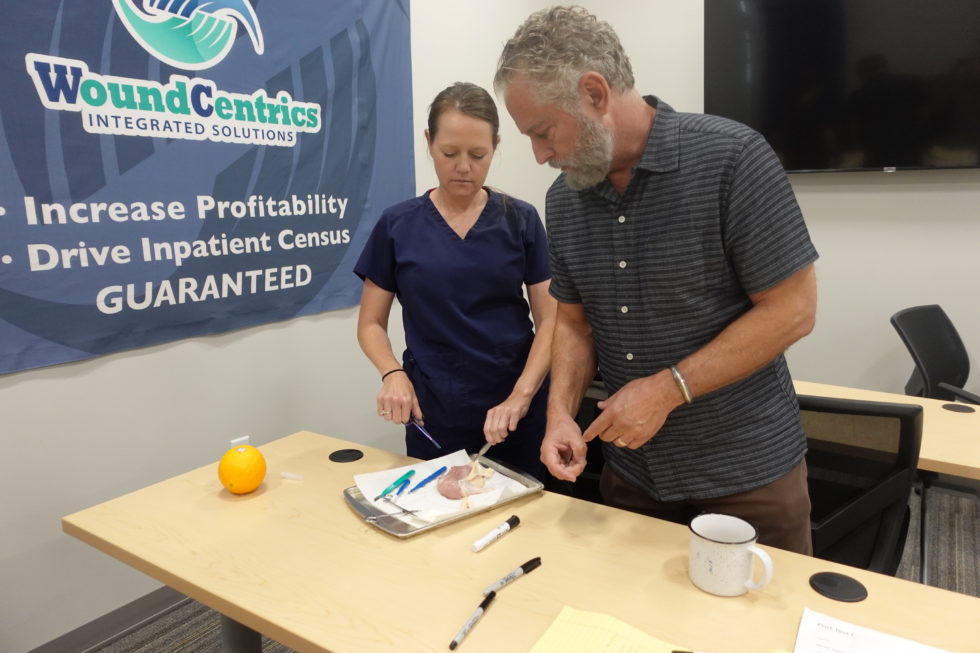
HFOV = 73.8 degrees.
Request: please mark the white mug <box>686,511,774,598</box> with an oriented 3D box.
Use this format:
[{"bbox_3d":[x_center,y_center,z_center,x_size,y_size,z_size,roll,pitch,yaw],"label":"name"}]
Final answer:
[{"bbox_3d":[0.373,0.358,1.010,0.129,0.087,0.098,10,14,44],"label":"white mug"}]

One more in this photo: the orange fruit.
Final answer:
[{"bbox_3d":[-0.512,0.295,1.348,0.097,0.097,0.097,0,10,0],"label":"orange fruit"}]

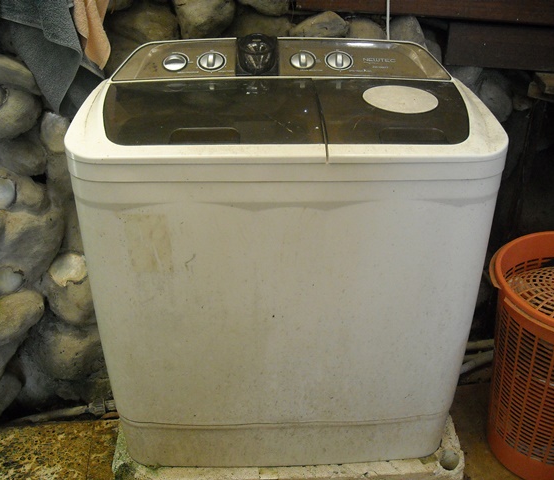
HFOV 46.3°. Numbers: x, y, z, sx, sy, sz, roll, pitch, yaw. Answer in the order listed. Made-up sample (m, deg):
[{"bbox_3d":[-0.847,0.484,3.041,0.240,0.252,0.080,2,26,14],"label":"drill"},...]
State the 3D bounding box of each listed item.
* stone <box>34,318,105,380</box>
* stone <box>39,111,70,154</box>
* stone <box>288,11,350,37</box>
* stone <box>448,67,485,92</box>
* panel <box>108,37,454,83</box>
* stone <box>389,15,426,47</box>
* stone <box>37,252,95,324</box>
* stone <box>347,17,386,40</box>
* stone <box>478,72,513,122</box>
[{"bbox_3d":[-0.548,0.285,1.700,0.185,0.140,0.140,0,29,0],"label":"stone"},{"bbox_3d":[-0.545,-0.266,1.600,0.085,0.105,0.085,-1,28,0],"label":"stone"},{"bbox_3d":[0.103,-0.511,1.570,0.145,0.095,0.110,-1,28,0],"label":"stone"},{"bbox_3d":[0.464,-0.392,1.610,0.100,0.080,0.090,0,29,0],"label":"stone"},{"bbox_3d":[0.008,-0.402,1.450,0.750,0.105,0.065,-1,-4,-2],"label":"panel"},{"bbox_3d":[0.316,-0.510,1.590,0.095,0.085,0.090,0,29,0],"label":"stone"},{"bbox_3d":[-0.525,0.122,1.630,0.150,0.180,0.140,-1,28,0],"label":"stone"},{"bbox_3d":[0.216,-0.507,1.580,0.100,0.090,0.100,-1,28,0],"label":"stone"},{"bbox_3d":[0.551,-0.359,1.640,0.095,0.110,0.100,0,29,0],"label":"stone"}]

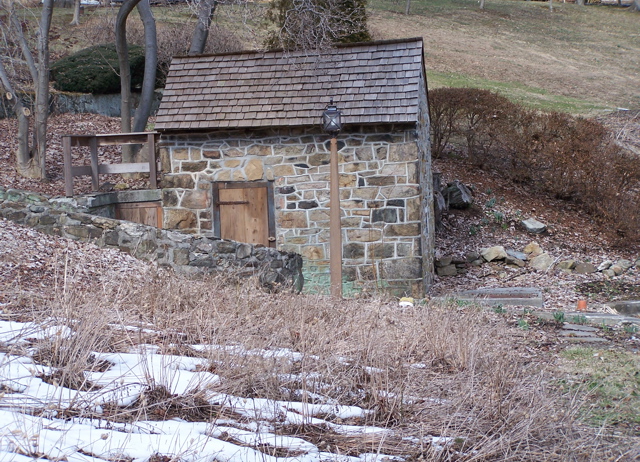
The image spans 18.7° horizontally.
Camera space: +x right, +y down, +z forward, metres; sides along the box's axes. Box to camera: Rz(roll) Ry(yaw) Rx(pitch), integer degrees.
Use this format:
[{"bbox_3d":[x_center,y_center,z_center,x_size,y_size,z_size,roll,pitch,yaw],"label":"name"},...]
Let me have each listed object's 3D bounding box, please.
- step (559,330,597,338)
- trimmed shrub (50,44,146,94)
[{"bbox_3d":[3.156,1.251,23.700,0.480,0.075,0.340,-2,2,16],"label":"step"},{"bbox_3d":[-3.753,-2.804,33.500,1.700,0.850,1.350,-2,2,7],"label":"trimmed shrub"}]

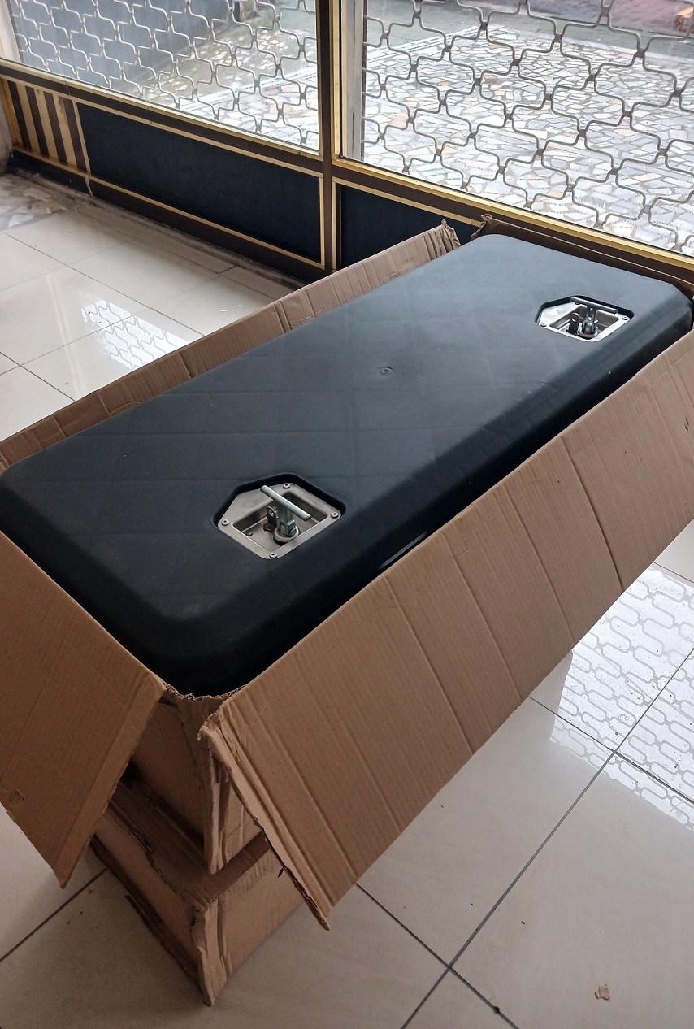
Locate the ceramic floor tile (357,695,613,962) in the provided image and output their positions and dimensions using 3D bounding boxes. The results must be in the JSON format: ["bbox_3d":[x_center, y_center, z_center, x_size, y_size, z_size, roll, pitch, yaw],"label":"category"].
[{"bbox_3d":[0.162,0.526,1.715,0.580,0.010,0.580,31,50,31],"label":"ceramic floor tile"}]

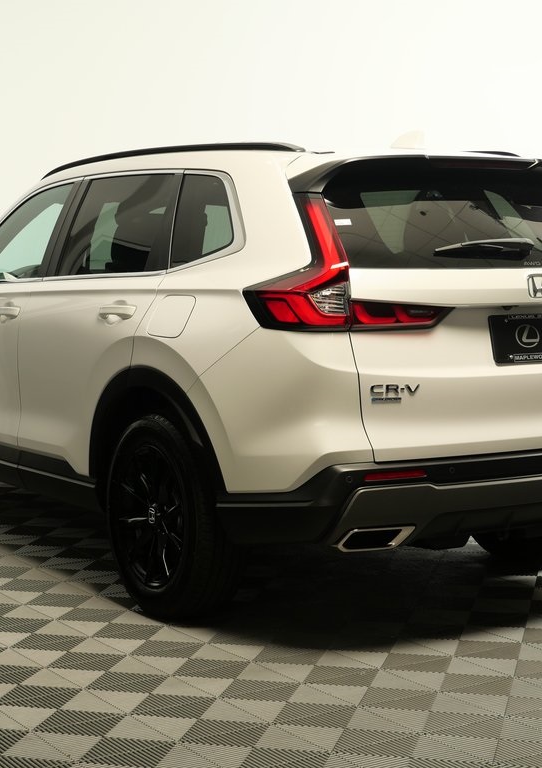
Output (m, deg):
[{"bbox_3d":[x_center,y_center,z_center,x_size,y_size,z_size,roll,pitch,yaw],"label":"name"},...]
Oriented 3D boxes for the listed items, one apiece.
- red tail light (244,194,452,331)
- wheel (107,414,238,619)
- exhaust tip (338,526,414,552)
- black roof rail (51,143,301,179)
[{"bbox_3d":[0.208,-0.369,3.911,0.599,0.425,0.342,-3,6,-32],"label":"red tail light"},{"bbox_3d":[-0.331,0.441,4.375,0.235,0.720,0.708,-3,6,-32],"label":"wheel"},{"bbox_3d":[0.293,0.450,3.837,0.245,0.070,0.114,-3,6,-32],"label":"exhaust tip"},{"bbox_3d":[-0.439,-0.826,4.808,0.054,0.070,1.900,-4,6,-34],"label":"black roof rail"}]

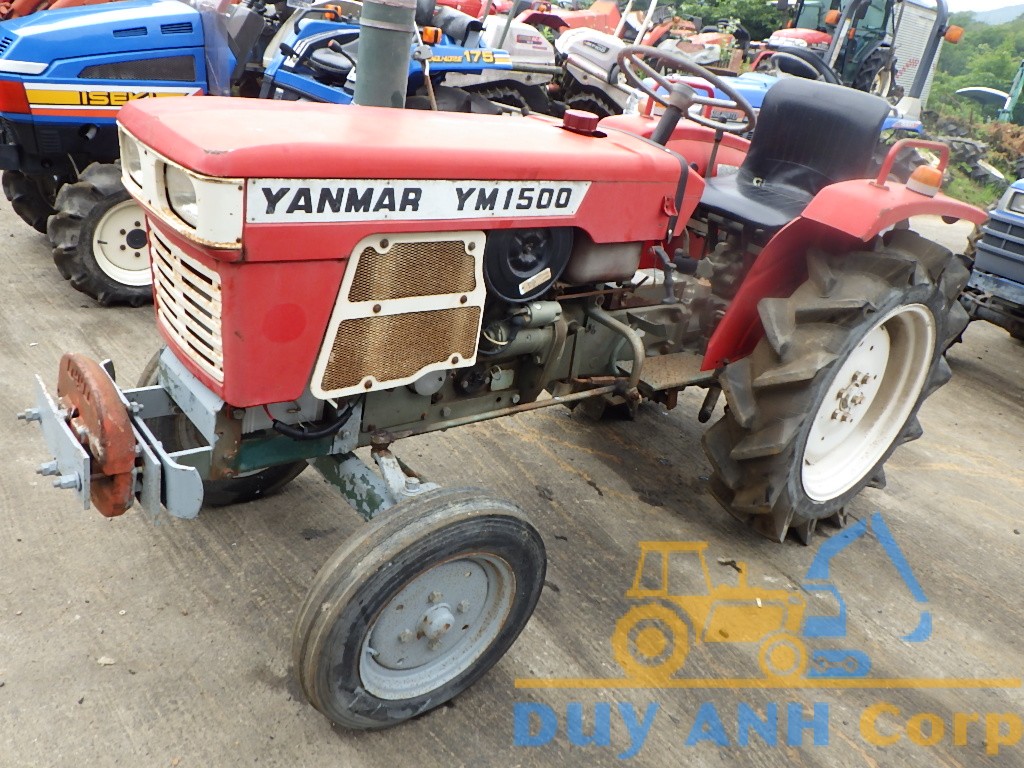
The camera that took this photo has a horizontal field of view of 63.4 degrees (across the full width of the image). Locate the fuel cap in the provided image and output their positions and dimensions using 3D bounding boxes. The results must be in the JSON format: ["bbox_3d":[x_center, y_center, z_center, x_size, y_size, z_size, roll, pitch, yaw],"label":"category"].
[{"bbox_3d":[0.154,-0.583,1.834,0.078,0.036,0.078,9,25,-4],"label":"fuel cap"}]

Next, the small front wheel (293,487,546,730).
[{"bbox_3d":[-0.157,0.430,1.562,0.535,0.535,0.108,-9,32,-37],"label":"small front wheel"}]

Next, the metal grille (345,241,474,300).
[{"bbox_3d":[-0.171,-0.206,1.488,0.280,0.107,0.015,-10,32,-38],"label":"metal grille"}]

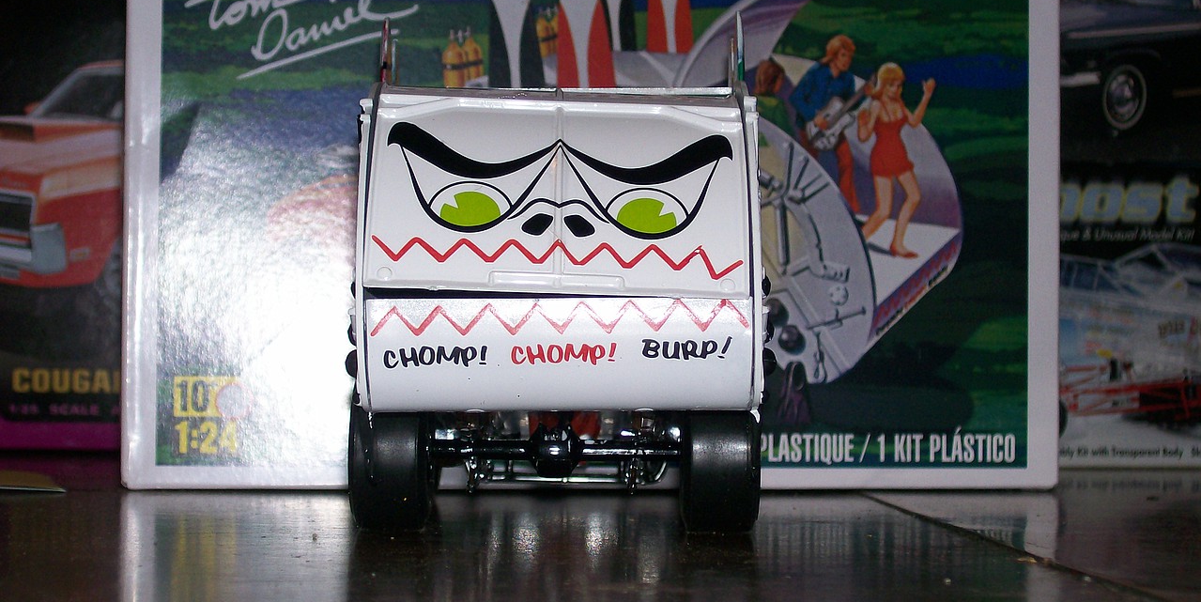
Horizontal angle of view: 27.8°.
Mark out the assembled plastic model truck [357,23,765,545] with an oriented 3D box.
[{"bbox_3d":[-0.009,-0.004,0.515,0.081,0.098,0.145,0,-2,-1],"label":"assembled plastic model truck"}]

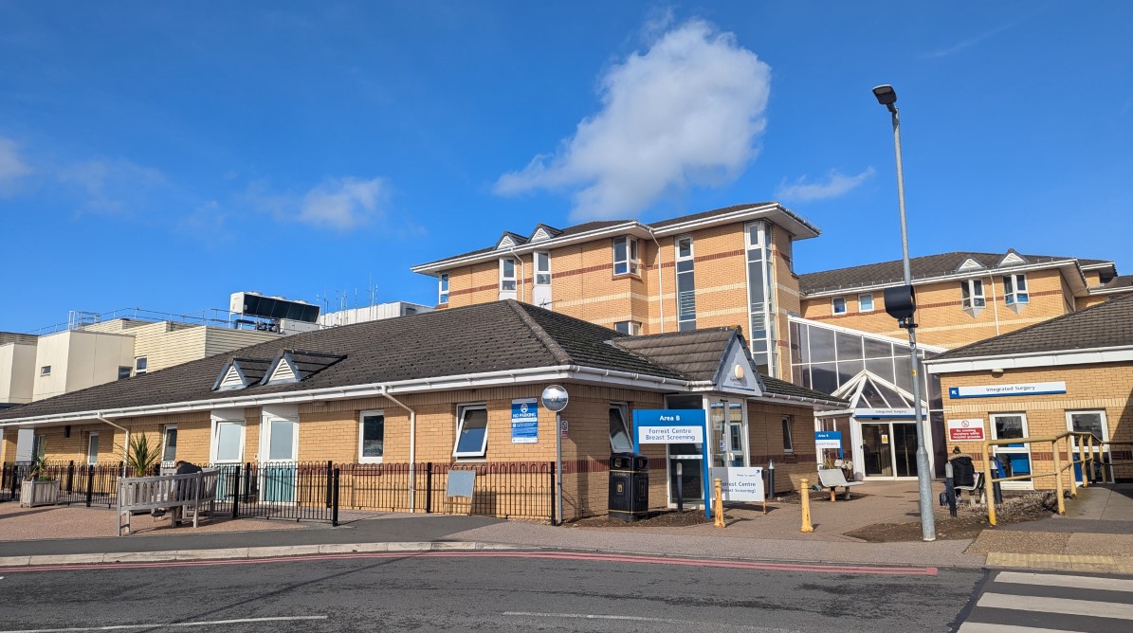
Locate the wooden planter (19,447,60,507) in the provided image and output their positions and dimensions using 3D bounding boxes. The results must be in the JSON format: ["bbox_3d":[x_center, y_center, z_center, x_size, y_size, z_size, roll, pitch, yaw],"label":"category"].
[{"bbox_3d":[-12.352,3.811,18.421,0.600,1.300,0.600,-8,-12,35],"label":"wooden planter"}]

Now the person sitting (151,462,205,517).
[{"bbox_3d":[-6.490,2.968,13.239,0.740,1.050,0.500,1,-10,-10],"label":"person sitting"}]

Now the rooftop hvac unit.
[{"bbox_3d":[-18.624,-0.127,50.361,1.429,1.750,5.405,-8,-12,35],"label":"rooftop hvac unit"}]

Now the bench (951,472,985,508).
[{"bbox_3d":[8.232,3.505,16.190,0.550,0.730,1.550,-8,-12,35],"label":"bench"}]

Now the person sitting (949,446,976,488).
[{"bbox_3d":[7.908,3.228,15.934,0.640,1.200,0.480,-8,-12,35],"label":"person sitting"}]

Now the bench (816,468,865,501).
[{"bbox_3d":[6.312,3.847,18.009,0.560,0.730,1.600,-8,-12,36],"label":"bench"}]

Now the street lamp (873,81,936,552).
[{"bbox_3d":[4.448,-0.122,10.486,0.400,6.080,0.750,-6,-11,27],"label":"street lamp"}]

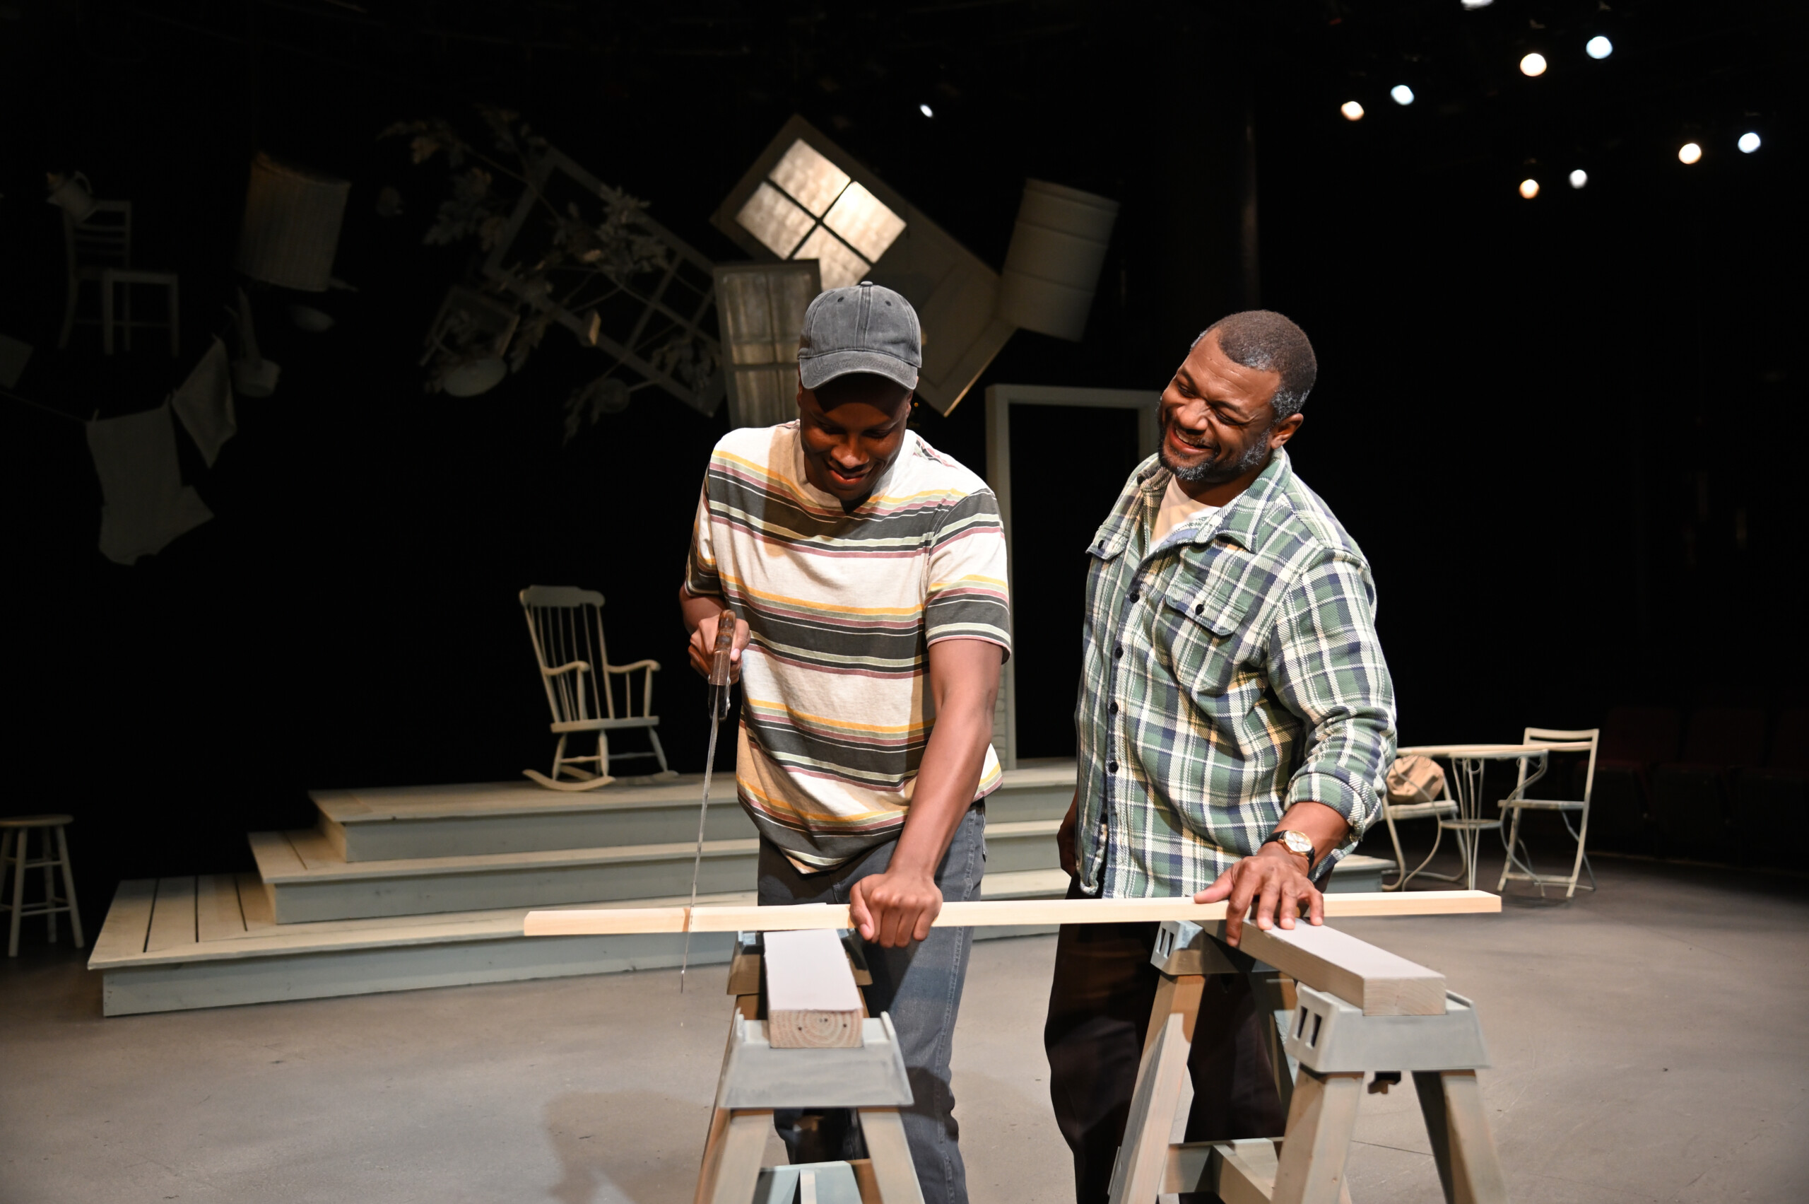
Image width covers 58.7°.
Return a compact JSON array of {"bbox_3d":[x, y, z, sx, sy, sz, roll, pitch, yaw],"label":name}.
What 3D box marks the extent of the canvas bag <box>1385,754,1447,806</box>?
[{"bbox_3d":[2.687,0.929,8.450,0.330,0.270,0.210,0,-3,-18],"label":"canvas bag"}]

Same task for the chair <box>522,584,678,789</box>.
[{"bbox_3d":[-1.692,0.467,8.765,0.804,1.100,0.650,-3,-3,34],"label":"chair"}]

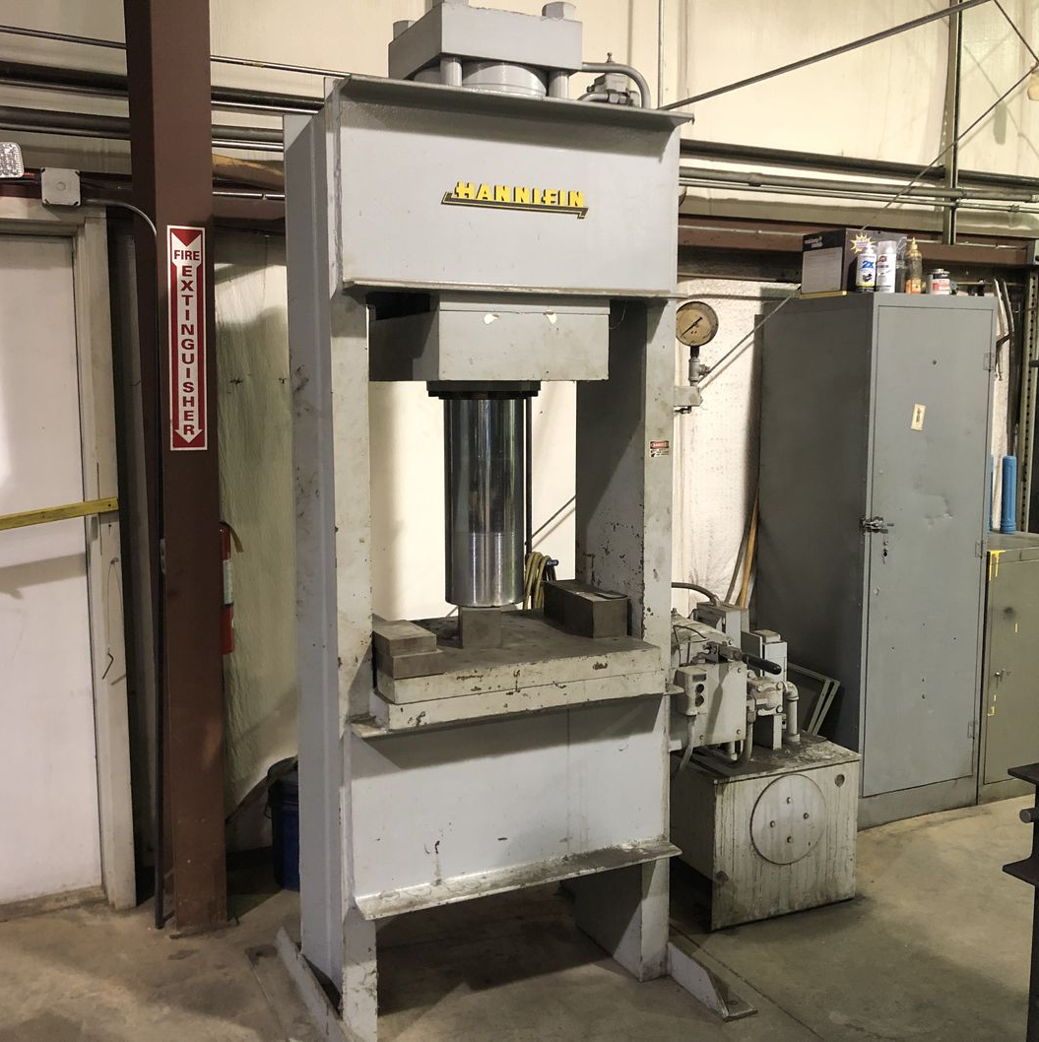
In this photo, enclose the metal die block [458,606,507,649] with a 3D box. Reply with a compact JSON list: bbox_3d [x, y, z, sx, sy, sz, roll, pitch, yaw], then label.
[{"bbox_3d":[-0.102,0.271,2.943,0.104,0.105,0.105,-1,6,-6],"label":"metal die block"}]

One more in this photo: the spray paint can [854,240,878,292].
[{"bbox_3d":[1.267,-0.917,4.079,0.066,0.190,0.066,0,7,0],"label":"spray paint can"}]

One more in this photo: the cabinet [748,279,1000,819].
[{"bbox_3d":[1.403,0.130,4.481,0.605,1.970,0.615,-3,7,-25],"label":"cabinet"}]

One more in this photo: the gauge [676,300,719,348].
[{"bbox_3d":[0.484,-0.538,3.077,0.125,0.125,0.055,-2,6,-12],"label":"gauge"}]

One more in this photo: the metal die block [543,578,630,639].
[{"bbox_3d":[0.178,0.247,3.162,0.101,0.105,0.296,-3,7,-25],"label":"metal die block"}]

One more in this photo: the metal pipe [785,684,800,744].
[{"bbox_3d":[0.904,0.634,3.720,0.050,0.200,0.038,-3,7,-23],"label":"metal pipe"}]

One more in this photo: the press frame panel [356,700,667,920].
[{"bbox_3d":[0.020,0.678,2.815,0.887,0.452,0.112,-3,7,-25],"label":"press frame panel"}]

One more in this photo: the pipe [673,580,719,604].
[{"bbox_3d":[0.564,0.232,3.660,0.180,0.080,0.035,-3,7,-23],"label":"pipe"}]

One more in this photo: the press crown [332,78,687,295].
[{"bbox_3d":[-0.059,-0.776,2.814,0.882,0.441,0.460,-3,7,-25],"label":"press crown"}]

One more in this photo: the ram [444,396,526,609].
[{"bbox_3d":[-0.092,-0.051,2.993,0.210,0.550,0.210,0,6,0],"label":"ram"}]

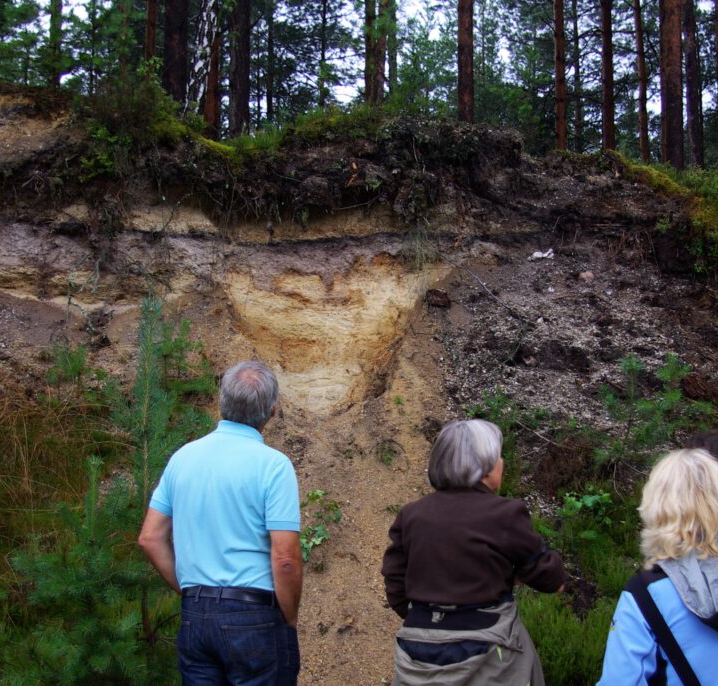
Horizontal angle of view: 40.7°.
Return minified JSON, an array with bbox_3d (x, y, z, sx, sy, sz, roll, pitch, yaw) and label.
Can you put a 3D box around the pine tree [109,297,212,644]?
[{"bbox_3d":[-1.020,0.660,5.000,0.540,1.780,0.540,0,-2,0],"label":"pine tree"}]

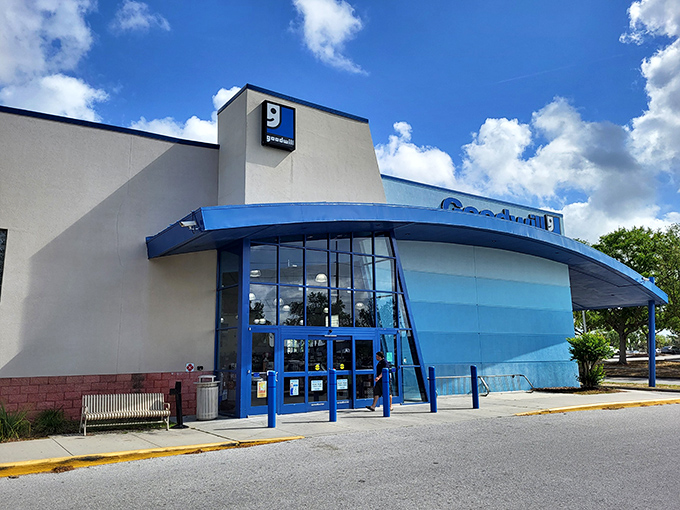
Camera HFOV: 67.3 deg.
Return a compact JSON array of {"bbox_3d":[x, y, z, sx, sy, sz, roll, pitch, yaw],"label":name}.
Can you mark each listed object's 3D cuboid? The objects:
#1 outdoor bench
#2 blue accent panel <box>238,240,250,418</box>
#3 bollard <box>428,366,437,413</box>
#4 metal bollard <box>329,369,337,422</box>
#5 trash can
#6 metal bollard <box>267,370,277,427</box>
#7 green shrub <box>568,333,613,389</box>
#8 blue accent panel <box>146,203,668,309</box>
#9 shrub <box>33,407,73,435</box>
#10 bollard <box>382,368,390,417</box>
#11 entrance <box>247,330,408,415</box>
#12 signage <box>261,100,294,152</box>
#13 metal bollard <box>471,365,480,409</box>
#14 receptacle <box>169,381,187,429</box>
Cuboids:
[{"bbox_3d":[-4.975,3.667,11.855,1.840,0.840,0.660,4,-13,-24],"label":"outdoor bench"},{"bbox_3d":[-2.805,2.079,14.932,0.250,5.120,0.250,7,-14,-32],"label":"blue accent panel"},{"bbox_3d":[2.617,3.777,14.372,0.175,1.249,0.175,6,-13,-32],"label":"bollard"},{"bbox_3d":[-0.179,3.500,12.751,0.175,1.258,0.175,-1,-11,0],"label":"metal bollard"},{"bbox_3d":[-3.544,3.817,13.710,0.650,1.133,0.650,-1,-11,0],"label":"trash can"},{"bbox_3d":[-1.575,3.341,11.848,0.175,1.268,0.175,6,-13,-32],"label":"metal bollard"},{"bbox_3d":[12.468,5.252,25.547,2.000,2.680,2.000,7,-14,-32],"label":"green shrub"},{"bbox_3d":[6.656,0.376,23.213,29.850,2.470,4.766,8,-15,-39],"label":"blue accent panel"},{"bbox_3d":[-6.756,3.859,11.997,0.850,0.580,0.780,7,-14,-32],"label":"shrub"},{"bbox_3d":[1.286,3.820,14.224,0.180,1.290,0.180,-1,-12,0],"label":"bollard"},{"bbox_3d":[-0.173,3.678,16.319,6.000,2.460,0.300,7,-14,-32],"label":"entrance"},{"bbox_3d":[-1.890,-3.998,15.934,1.010,1.393,0.236,6,-13,-32],"label":"signage"},{"bbox_3d":[4.231,4.157,16.105,0.180,1.290,0.180,7,-14,-32],"label":"metal bollard"},{"bbox_3d":[-3.760,3.540,12.083,0.430,1.049,0.360,6,-13,-32],"label":"receptacle"}]

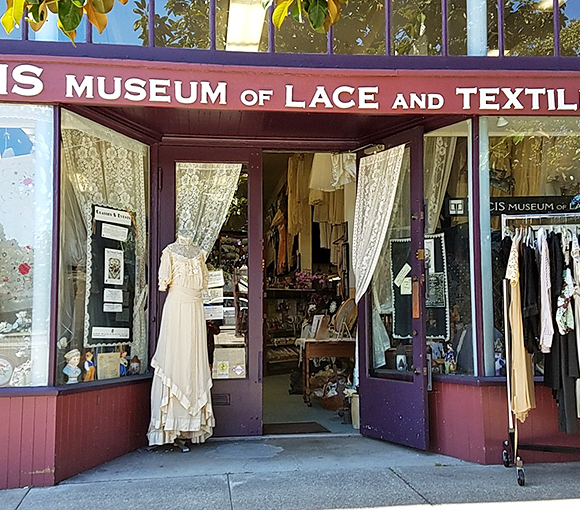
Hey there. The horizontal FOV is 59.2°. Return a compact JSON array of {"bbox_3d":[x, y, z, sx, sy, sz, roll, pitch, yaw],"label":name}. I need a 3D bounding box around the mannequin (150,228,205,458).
[{"bbox_3d":[-0.795,0.635,3.706,0.400,1.553,0.330,2,-5,-27],"label":"mannequin"}]

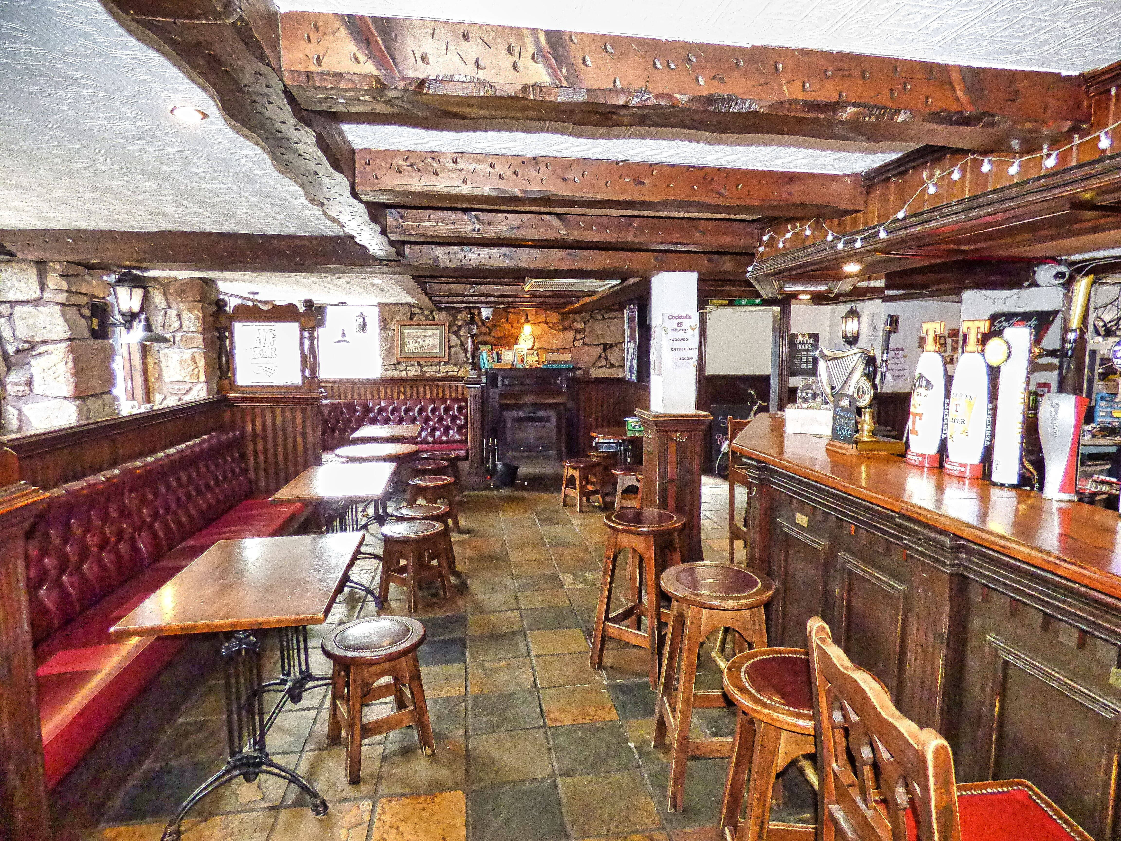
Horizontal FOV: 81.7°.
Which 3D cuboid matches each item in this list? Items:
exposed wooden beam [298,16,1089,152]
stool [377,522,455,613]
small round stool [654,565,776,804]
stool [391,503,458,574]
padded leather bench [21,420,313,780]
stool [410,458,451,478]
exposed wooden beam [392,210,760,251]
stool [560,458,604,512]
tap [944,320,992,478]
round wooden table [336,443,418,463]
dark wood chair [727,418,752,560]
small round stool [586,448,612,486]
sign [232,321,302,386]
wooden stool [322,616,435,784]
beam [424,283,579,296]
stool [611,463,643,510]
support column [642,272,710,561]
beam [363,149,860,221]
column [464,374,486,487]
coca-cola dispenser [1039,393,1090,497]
[{"bbox_3d":[0.309,-0.702,1.416,1.686,0.134,0.177,-1,6,-8],"label":"exposed wooden beam"},{"bbox_3d":[-0.892,0.881,3.978,0.385,0.462,0.385,-1,6,-8],"label":"stool"},{"bbox_3d":[0.548,0.925,2.307,0.390,0.732,0.390,0,6,-2],"label":"small round stool"},{"bbox_3d":[-0.973,0.849,4.551,0.410,0.451,0.410,0,6,0],"label":"stool"},{"bbox_3d":[-1.936,0.720,3.250,0.520,0.978,3.150,-1,6,-8],"label":"padded leather bench"},{"bbox_3d":[-1.262,0.643,6.283,0.380,0.455,0.380,6,8,43],"label":"stool"},{"bbox_3d":[0.105,-0.931,3.175,1.853,0.140,0.182,-2,6,-13],"label":"exposed wooden beam"},{"bbox_3d":[0.214,0.630,6.383,0.380,0.455,0.380,0,6,0],"label":"stool"},{"bbox_3d":[1.554,-0.090,2.461,0.140,0.577,0.150,-2,6,-20],"label":"tap"},{"bbox_3d":[-1.453,0.609,5.228,0.655,0.750,0.655,-1,6,-8],"label":"round wooden table"},{"bbox_3d":[1.385,0.523,4.329,0.430,1.050,0.460,-1,6,-4],"label":"dark wood chair"},{"bbox_3d":[0.494,0.582,7.112,0.410,0.451,0.410,-1,6,-8],"label":"small round stool"},{"bbox_3d":[-2.097,-0.476,4.646,0.460,0.466,0.040,-1,6,-8],"label":"sign"},{"bbox_3d":[-0.703,1.048,2.490,0.380,0.455,0.380,0,6,0],"label":"wooden stool"},{"bbox_3d":[-0.434,-1.127,5.507,1.389,0.134,0.169,-1,6,-8],"label":"beam"},{"bbox_3d":[0.657,0.663,5.852,0.380,0.462,0.380,-1,6,-8],"label":"stool"},{"bbox_3d":[0.712,0.092,4.135,0.400,1.997,0.400,-1,6,-8],"label":"support column"},{"bbox_3d":[0.236,-0.846,2.381,1.883,0.137,0.182,-2,6,-12],"label":"beam"},{"bbox_3d":[-0.951,0.122,7.303,0.250,1.265,0.250,-1,6,-8],"label":"column"},{"bbox_3d":[1.592,0.079,2.047,0.145,0.327,0.145,-3,7,-28],"label":"coca-cola dispenser"}]

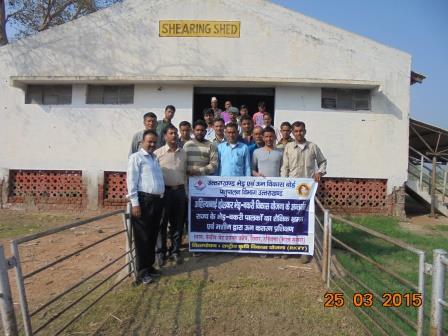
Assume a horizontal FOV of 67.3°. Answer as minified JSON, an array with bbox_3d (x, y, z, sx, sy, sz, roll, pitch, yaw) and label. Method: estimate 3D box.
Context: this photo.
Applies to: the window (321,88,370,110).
[{"bbox_3d":[3.405,-1.909,9.362,1.351,0.565,0.100,1,-1,2],"label":"window"}]

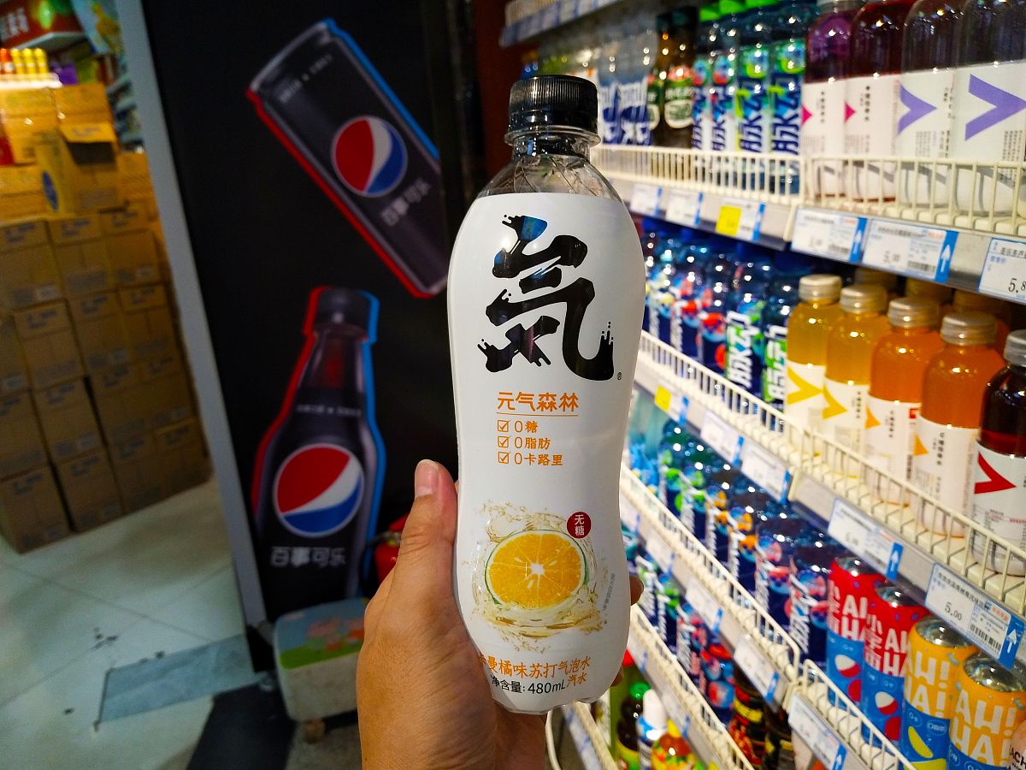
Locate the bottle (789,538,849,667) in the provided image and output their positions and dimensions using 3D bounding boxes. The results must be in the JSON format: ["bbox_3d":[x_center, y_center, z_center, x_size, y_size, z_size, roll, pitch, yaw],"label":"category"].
[{"bbox_3d":[0.376,0.232,0.944,0.068,0.213,0.068,-10,19,-11],"label":"bottle"}]

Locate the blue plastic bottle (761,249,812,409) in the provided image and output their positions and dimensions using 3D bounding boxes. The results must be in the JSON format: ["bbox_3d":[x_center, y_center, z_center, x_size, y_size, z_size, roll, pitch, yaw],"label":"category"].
[{"bbox_3d":[0.348,-0.054,0.967,0.068,0.222,0.068,-15,21,-28],"label":"blue plastic bottle"}]

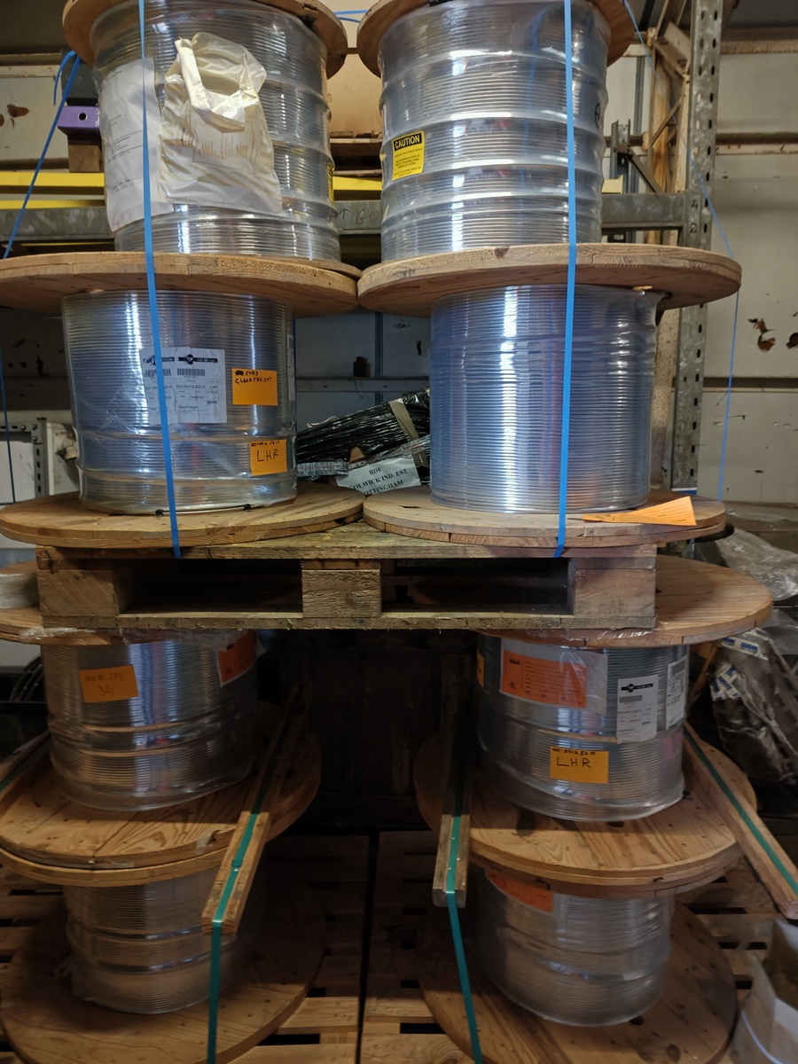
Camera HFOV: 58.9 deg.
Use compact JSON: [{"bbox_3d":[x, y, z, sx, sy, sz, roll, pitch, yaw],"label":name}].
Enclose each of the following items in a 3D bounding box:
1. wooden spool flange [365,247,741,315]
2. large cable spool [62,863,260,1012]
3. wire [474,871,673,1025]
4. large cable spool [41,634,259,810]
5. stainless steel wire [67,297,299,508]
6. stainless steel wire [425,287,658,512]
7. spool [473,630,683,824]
[{"bbox_3d":[0.320,-0.554,1.629,0.842,0.035,0.842,0,10,0],"label":"wooden spool flange"},{"bbox_3d":[-0.640,0.913,1.941,0.506,0.471,0.506,-1,10,0],"label":"large cable spool"},{"bbox_3d":[0.461,0.909,1.896,0.511,0.469,0.511,-1,10,0],"label":"wire"},{"bbox_3d":[-0.643,0.384,1.867,0.519,0.470,0.519,-1,10,0],"label":"large cable spool"},{"bbox_3d":[-0.511,-0.307,1.717,0.508,0.467,0.508,-1,10,0],"label":"stainless steel wire"},{"bbox_3d":[0.333,-0.307,1.686,0.512,0.470,0.512,-1,10,0],"label":"stainless steel wire"},{"bbox_3d":[0.462,0.386,1.822,0.519,0.465,0.519,-1,10,0],"label":"spool"}]

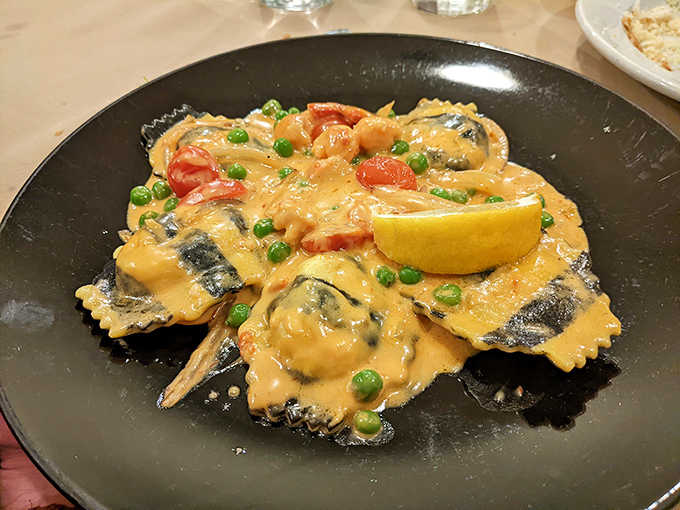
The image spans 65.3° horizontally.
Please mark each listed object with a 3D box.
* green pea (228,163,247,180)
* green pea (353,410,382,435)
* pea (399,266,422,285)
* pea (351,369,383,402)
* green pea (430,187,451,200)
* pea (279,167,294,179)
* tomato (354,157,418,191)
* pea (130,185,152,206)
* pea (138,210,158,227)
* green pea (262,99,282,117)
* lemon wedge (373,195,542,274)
[{"bbox_3d":[-0.047,-0.038,0.245,0.009,0.008,0.009,-3,47,0],"label":"green pea"},{"bbox_3d":[0.009,0.052,0.166,0.009,0.008,0.009,-3,47,0],"label":"green pea"},{"bbox_3d":[0.026,0.007,0.192,0.008,0.007,0.008,-3,47,0],"label":"pea"},{"bbox_3d":[0.008,0.038,0.156,0.009,0.009,0.009,-3,47,0],"label":"pea"},{"bbox_3d":[0.043,-0.025,0.225,0.009,0.008,0.009,-3,47,0],"label":"green pea"},{"bbox_3d":[-0.024,-0.036,0.236,0.008,0.007,0.008,-3,47,0],"label":"pea"},{"bbox_3d":[0.020,-0.036,0.231,0.026,0.015,0.024,-3,47,0],"label":"tomato"},{"bbox_3d":[-0.088,-0.026,0.234,0.009,0.009,0.009,-3,47,0],"label":"pea"},{"bbox_3d":[-0.079,-0.014,0.218,0.008,0.008,0.008,-3,47,0],"label":"pea"},{"bbox_3d":[-0.036,-0.078,0.281,0.010,0.009,0.010,-3,47,0],"label":"green pea"},{"bbox_3d":[0.041,-0.010,0.196,0.065,0.026,0.026,-4,47,-1],"label":"lemon wedge"}]

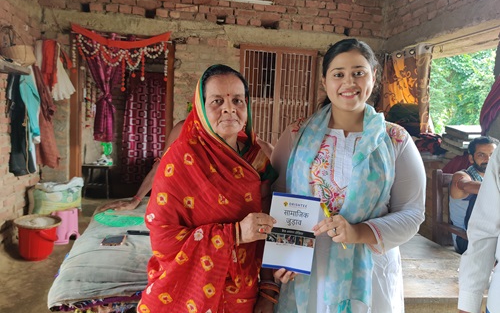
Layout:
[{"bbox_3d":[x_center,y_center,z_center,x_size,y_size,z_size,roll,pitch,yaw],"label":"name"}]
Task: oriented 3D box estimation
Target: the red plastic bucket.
[{"bbox_3d":[-1.620,0.620,2.965,0.335,0.290,0.335,2,6,-11],"label":"red plastic bucket"}]

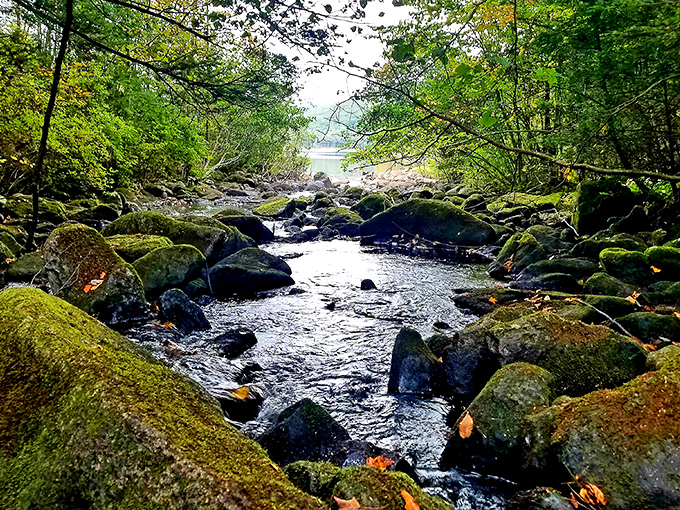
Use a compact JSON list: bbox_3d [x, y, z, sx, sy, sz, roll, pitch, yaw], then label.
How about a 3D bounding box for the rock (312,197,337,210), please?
[{"bbox_3d":[-0.235,-0.800,8.009,0.391,0.225,0.352,0,12,-2],"label":"rock"}]

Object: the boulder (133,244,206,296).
[{"bbox_3d":[-1.575,0.135,4.733,0.656,0.445,0.492,0,12,0],"label":"boulder"}]

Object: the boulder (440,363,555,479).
[{"bbox_3d":[0.692,0.697,2.223,0.485,0.380,0.485,4,13,20],"label":"boulder"}]

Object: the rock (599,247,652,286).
[{"bbox_3d":[2.454,0.105,4.367,0.396,0.339,0.317,7,14,29],"label":"rock"}]

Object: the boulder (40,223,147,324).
[{"bbox_3d":[-1.840,0.163,3.868,0.697,0.770,0.592,-6,13,-26],"label":"boulder"}]

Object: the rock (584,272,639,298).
[{"bbox_3d":[2.409,0.265,4.543,0.444,0.190,0.333,0,12,0],"label":"rock"}]

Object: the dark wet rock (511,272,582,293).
[{"bbox_3d":[1.947,0.253,4.831,0.673,0.134,0.370,0,12,0],"label":"dark wet rock"}]

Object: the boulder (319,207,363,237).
[{"bbox_3d":[0.015,-0.482,7.543,0.662,0.456,0.529,0,12,0],"label":"boulder"}]

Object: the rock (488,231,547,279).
[{"bbox_3d":[1.786,0.001,5.112,0.569,0.429,0.512,4,13,19],"label":"rock"}]

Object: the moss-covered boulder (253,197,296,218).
[{"bbox_3d":[-1.191,-0.859,9.313,0.786,0.364,0.590,0,12,0],"label":"moss-covered boulder"}]

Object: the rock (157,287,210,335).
[{"bbox_3d":[-1.133,0.410,3.762,0.355,0.308,0.284,-4,13,-20],"label":"rock"}]

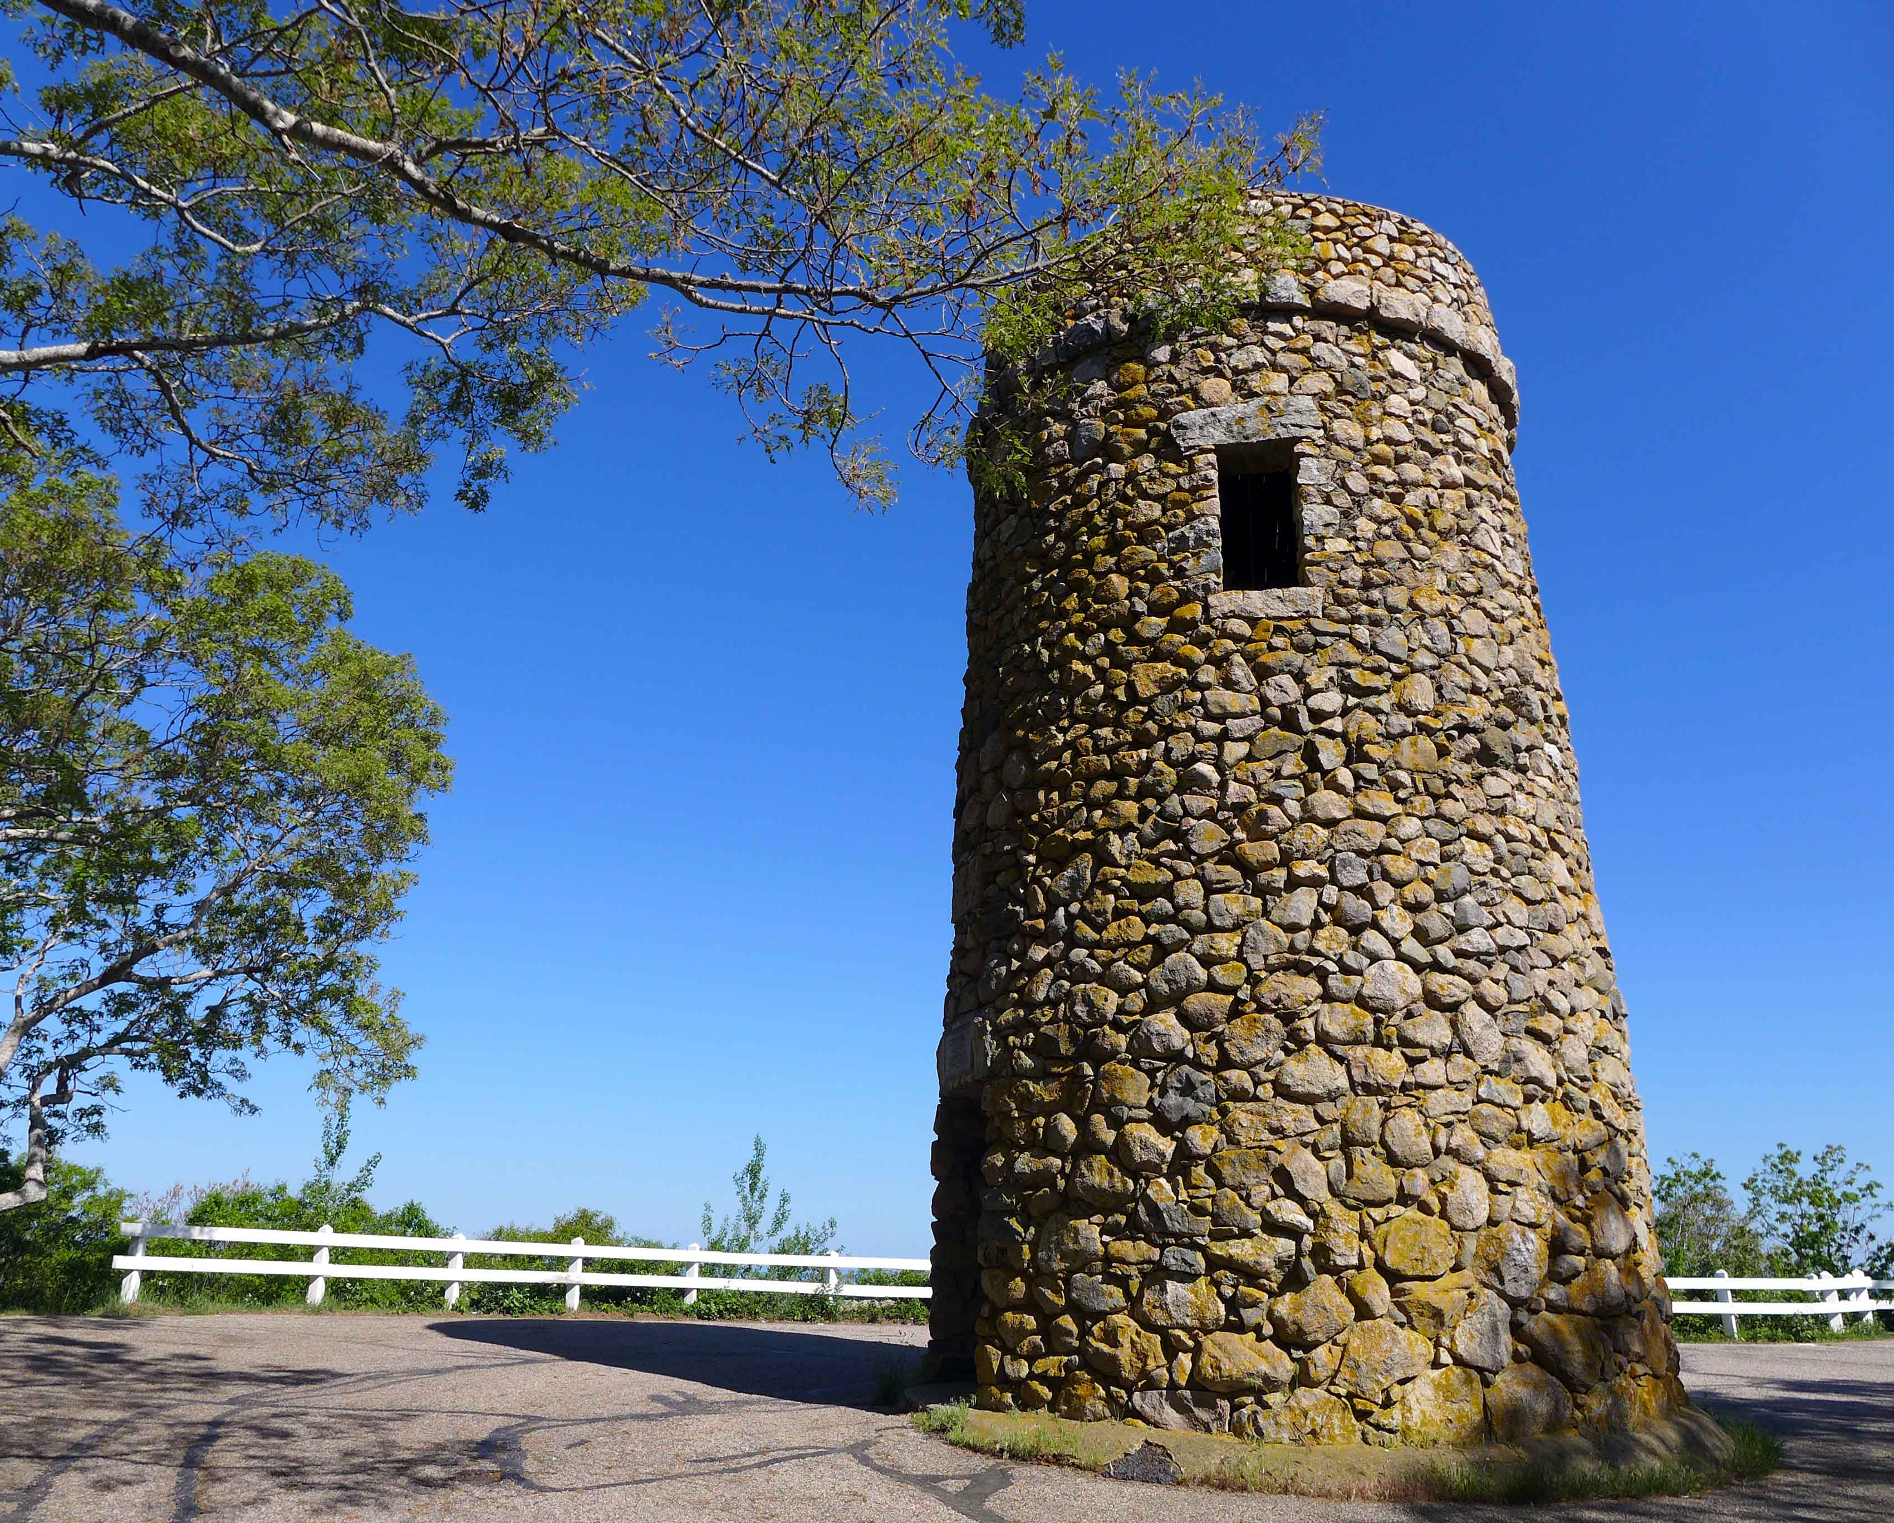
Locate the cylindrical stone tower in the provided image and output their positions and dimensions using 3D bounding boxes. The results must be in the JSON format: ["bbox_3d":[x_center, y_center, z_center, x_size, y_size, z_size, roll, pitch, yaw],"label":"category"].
[{"bbox_3d":[2.630,0.468,12.200,5.423,9.193,5.423,1,-19,0],"label":"cylindrical stone tower"}]

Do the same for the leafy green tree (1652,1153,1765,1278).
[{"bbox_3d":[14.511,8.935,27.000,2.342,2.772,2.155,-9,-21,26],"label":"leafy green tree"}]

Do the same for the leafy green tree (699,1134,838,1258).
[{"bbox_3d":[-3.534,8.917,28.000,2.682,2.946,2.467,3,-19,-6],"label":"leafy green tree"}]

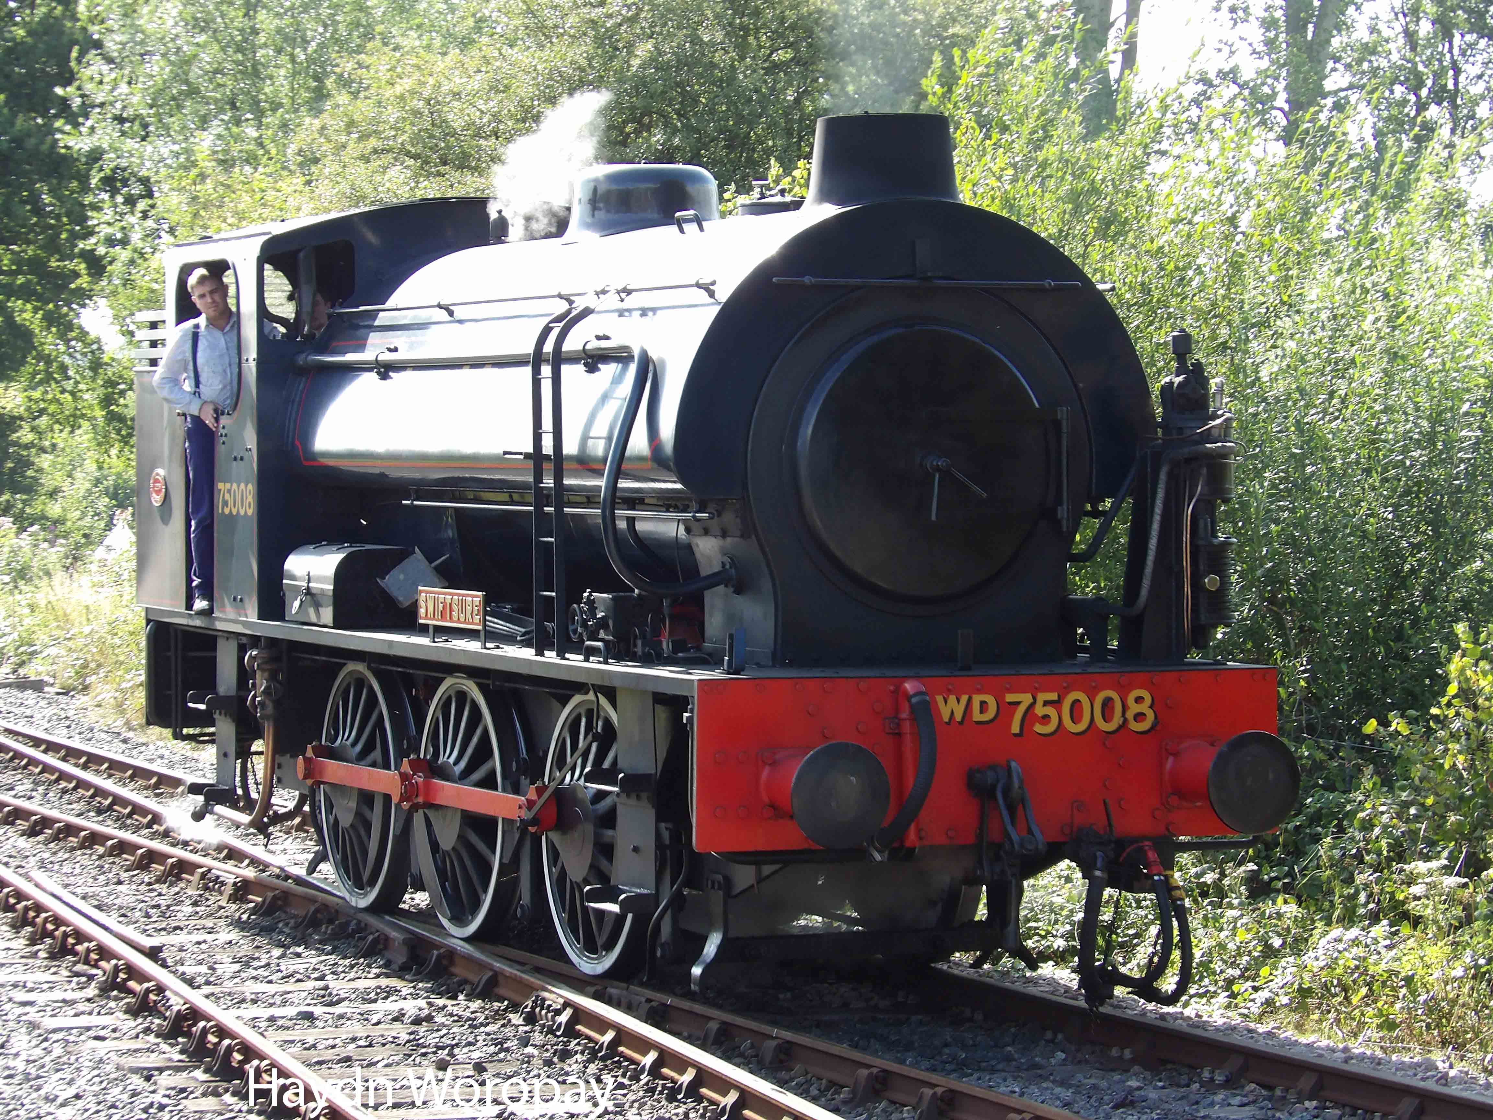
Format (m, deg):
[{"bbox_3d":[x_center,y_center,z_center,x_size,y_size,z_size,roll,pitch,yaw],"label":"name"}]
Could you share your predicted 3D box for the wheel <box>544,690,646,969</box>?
[{"bbox_3d":[-0.624,1.196,19.210,0.147,1.284,1.284,0,1,-23],"label":"wheel"}]

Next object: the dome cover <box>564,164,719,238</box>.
[{"bbox_3d":[-0.481,-1.671,20.734,0.735,0.372,0.735,0,1,0],"label":"dome cover"}]

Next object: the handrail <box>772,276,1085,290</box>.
[{"bbox_3d":[0.739,-1.131,17.921,1.403,0.044,0.069,0,1,-23],"label":"handrail"}]

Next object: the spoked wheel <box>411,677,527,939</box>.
[{"bbox_3d":[-1.295,1.158,20.797,0.147,1.284,1.284,0,1,-23],"label":"spoked wheel"}]

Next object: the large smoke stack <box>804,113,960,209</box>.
[{"bbox_3d":[0.562,-1.641,18.270,0.676,0.412,0.676,0,1,-23],"label":"large smoke stack"}]

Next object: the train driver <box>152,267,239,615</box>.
[{"bbox_3d":[-2.871,-0.623,23.324,0.568,1.833,0.392,0,1,-14],"label":"train driver"}]

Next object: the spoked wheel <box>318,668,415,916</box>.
[{"bbox_3d":[-1.904,1.123,22.233,0.147,1.284,1.284,0,1,-23],"label":"spoked wheel"}]

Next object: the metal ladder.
[{"bbox_3d":[-0.767,-0.348,18.670,0.235,1.529,0.294,0,1,-23],"label":"metal ladder"}]

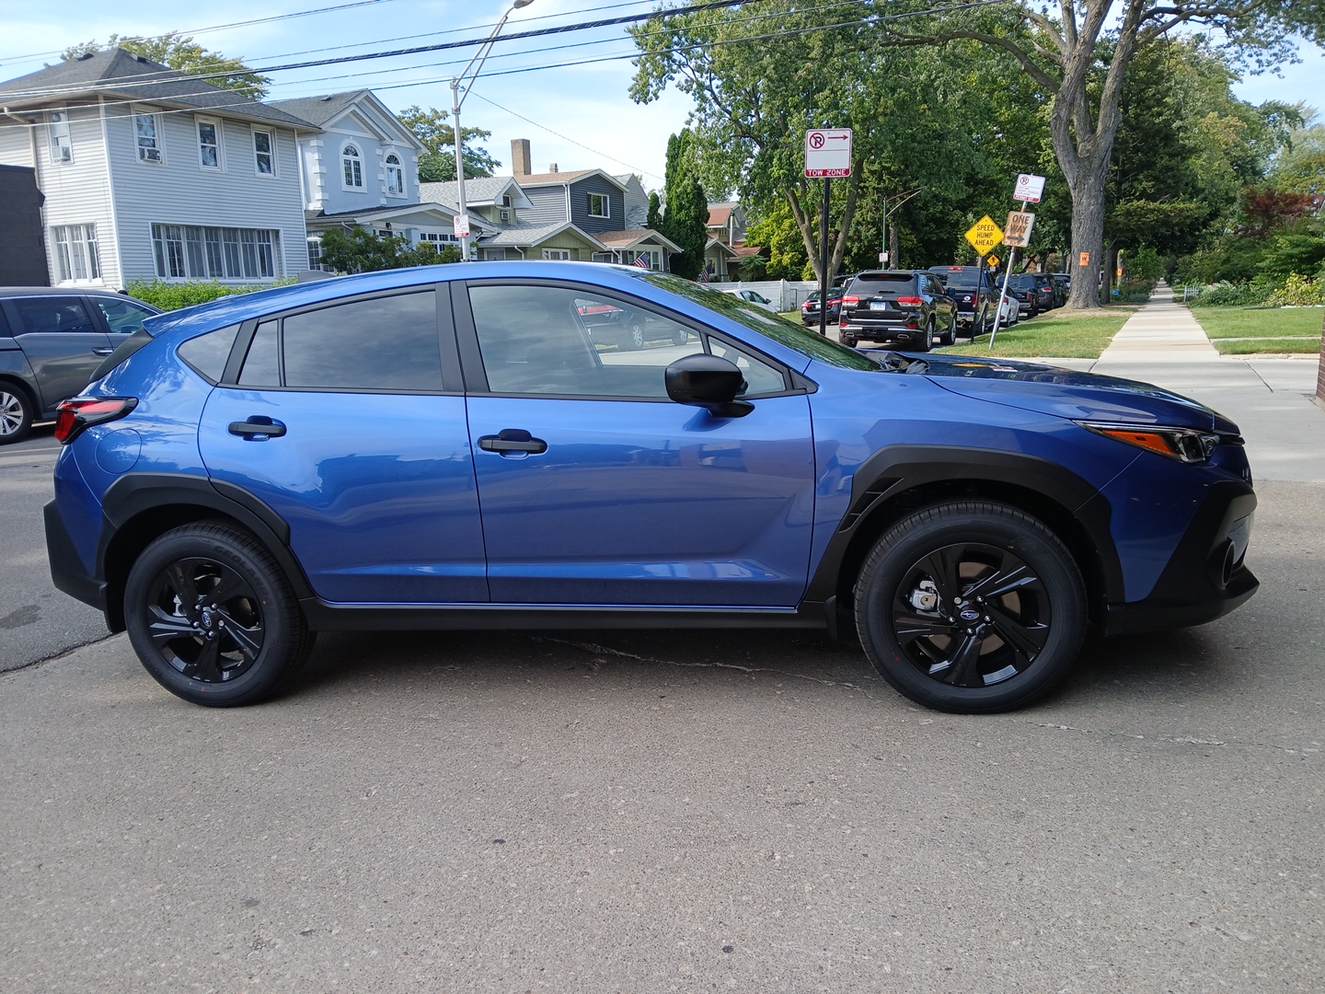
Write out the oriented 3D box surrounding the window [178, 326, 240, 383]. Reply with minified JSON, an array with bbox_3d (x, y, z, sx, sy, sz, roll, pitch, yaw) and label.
[{"bbox_3d":[-1.651,-0.523,3.597,0.226,0.232,0.030,5,-12,20],"label":"window"}]

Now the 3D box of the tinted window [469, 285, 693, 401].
[{"bbox_3d":[-0.257,-0.522,3.305,0.861,0.393,0.040,2,-12,8],"label":"tinted window"}]

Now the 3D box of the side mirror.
[{"bbox_3d":[0.151,-0.346,3.054,0.250,0.200,0.220,-2,11,11],"label":"side mirror"}]

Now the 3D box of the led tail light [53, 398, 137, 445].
[{"bbox_3d":[-2.104,-0.293,3.763,0.510,0.165,0.360,-2,11,11],"label":"led tail light"}]

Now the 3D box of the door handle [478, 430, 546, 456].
[{"bbox_3d":[-0.491,-0.181,3.276,0.235,0.088,0.055,-2,11,11],"label":"door handle"}]

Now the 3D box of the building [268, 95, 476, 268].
[{"bbox_3d":[-14.080,-10.478,36.927,11.500,8.100,8.400,5,14,26],"label":"building"}]

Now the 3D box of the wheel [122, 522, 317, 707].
[{"bbox_3d":[-1.641,0.425,3.701,0.695,0.695,0.230,-2,11,11],"label":"wheel"}]

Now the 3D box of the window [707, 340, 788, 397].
[{"bbox_3d":[0.278,-0.417,3.166,0.250,0.200,0.040,-2,-9,11],"label":"window"}]

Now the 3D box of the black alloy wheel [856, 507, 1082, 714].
[{"bbox_3d":[0.978,0.347,3.191,0.695,0.695,0.230,-2,11,11],"label":"black alloy wheel"}]

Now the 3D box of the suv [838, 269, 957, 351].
[{"bbox_3d":[5.533,-4.401,23.215,1.945,1.770,4.820,5,14,25],"label":"suv"}]

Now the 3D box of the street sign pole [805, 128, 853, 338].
[{"bbox_3d":[1.632,-2.198,9.964,0.457,2.864,0.070,1,12,9],"label":"street sign pole"}]

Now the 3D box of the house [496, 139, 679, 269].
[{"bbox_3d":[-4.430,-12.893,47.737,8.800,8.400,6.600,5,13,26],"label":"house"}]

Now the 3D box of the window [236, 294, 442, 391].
[{"bbox_3d":[-1.101,-0.548,3.468,0.784,0.366,0.040,4,-12,14],"label":"window"}]

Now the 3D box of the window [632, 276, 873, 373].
[{"bbox_3d":[0.417,-0.664,3.898,0.907,0.110,1.420,26,16,4],"label":"window"}]

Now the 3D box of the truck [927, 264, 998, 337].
[{"bbox_3d":[9.019,-6.014,30.141,2.000,1.930,5.750,5,14,26],"label":"truck"}]

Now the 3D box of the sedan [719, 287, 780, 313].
[{"bbox_3d":[2.144,-5.864,31.752,1.820,1.460,4.650,5,14,26],"label":"sedan"}]

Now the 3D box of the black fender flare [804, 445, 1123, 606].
[{"bbox_3d":[0.905,0.073,3.068,0.950,0.505,0.110,-2,11,11],"label":"black fender flare"}]

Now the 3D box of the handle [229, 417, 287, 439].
[{"bbox_3d":[-1.394,-0.237,3.424,0.220,0.078,0.050,3,8,10],"label":"handle"}]

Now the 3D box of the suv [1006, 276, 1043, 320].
[{"bbox_3d":[15.359,-8.734,42.874,1.950,1.800,5.200,5,14,26],"label":"suv"}]

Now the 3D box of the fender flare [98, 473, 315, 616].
[{"bbox_3d":[-1.646,0.142,3.566,0.870,0.490,0.110,-2,11,11],"label":"fender flare"}]

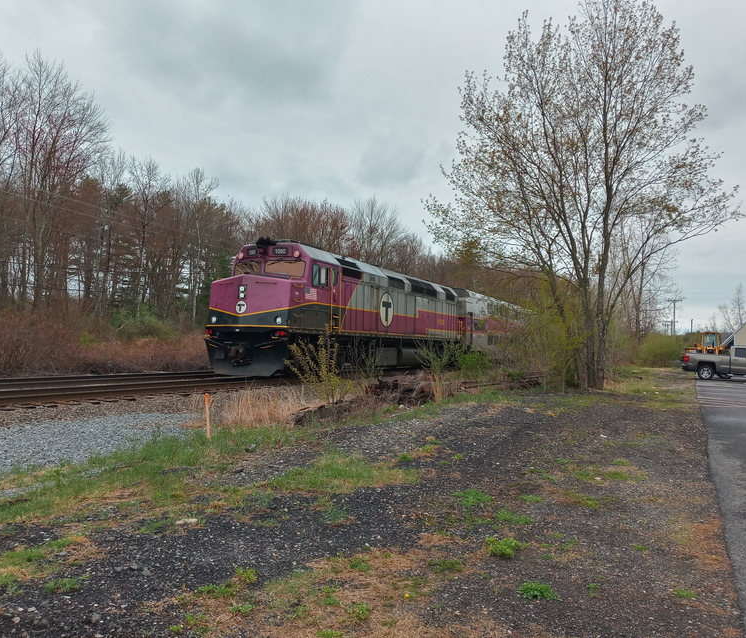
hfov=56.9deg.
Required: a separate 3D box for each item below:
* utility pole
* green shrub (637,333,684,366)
[{"bbox_3d":[50.991,1.771,116.000,2.450,9.900,0.300,-1,-3,22],"label":"utility pole"},{"bbox_3d":[25.920,2.777,62.000,4.300,3.100,3.800,-1,-3,23],"label":"green shrub"}]

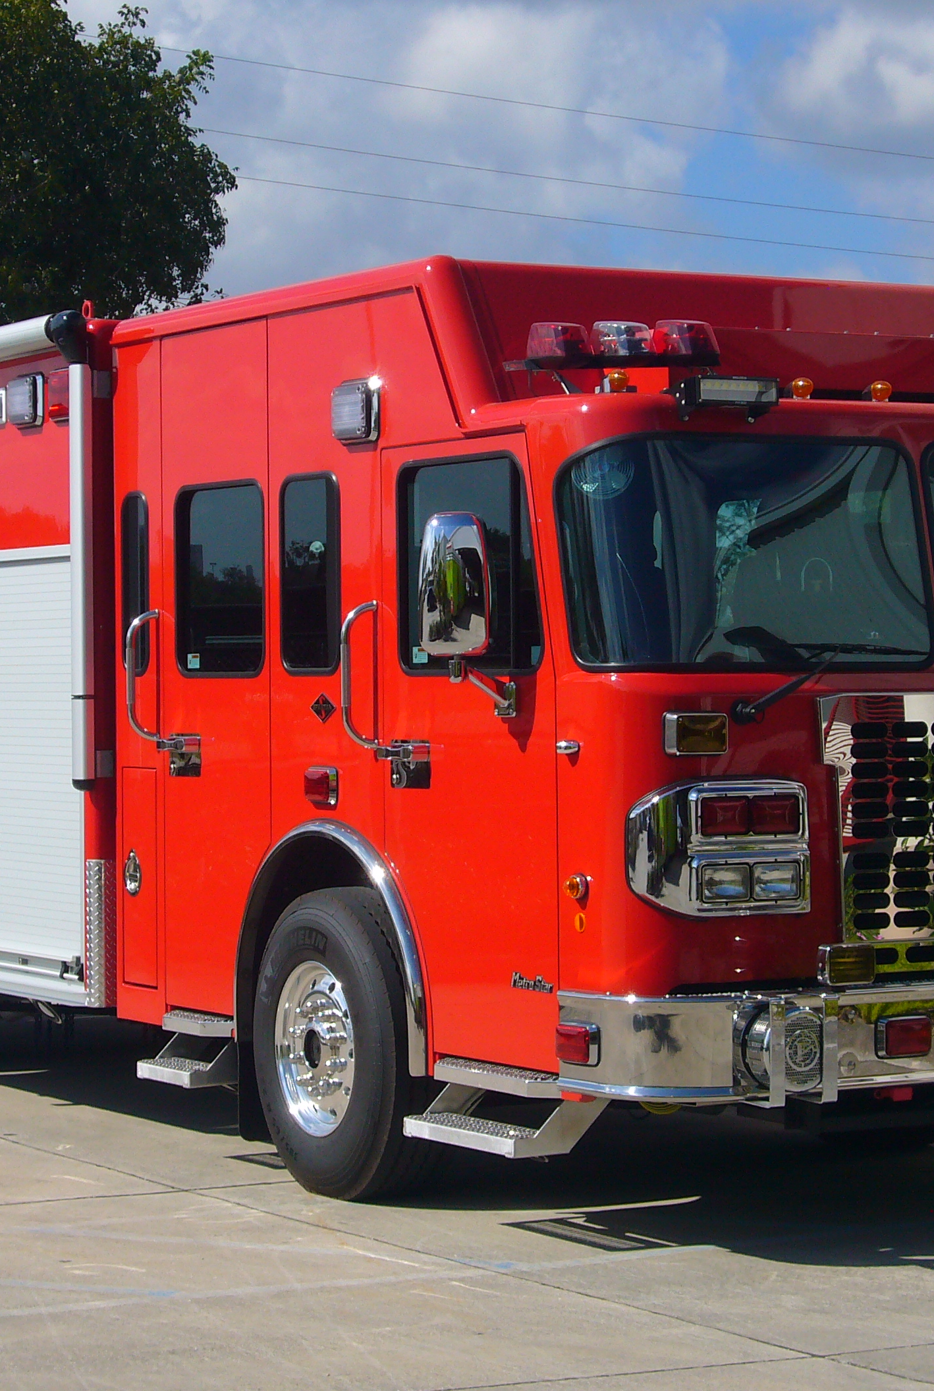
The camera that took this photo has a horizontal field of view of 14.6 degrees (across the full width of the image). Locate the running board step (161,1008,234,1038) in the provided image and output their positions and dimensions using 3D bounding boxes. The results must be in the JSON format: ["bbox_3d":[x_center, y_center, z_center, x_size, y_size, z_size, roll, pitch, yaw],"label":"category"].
[{"bbox_3d":[-0.923,1.212,13.349,0.225,0.046,0.427,-1,0,-30],"label":"running board step"}]

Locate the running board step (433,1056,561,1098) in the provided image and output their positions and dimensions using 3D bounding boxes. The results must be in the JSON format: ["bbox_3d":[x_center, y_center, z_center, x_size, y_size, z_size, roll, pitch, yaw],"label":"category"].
[{"bbox_3d":[0.157,1.216,11.491,0.225,0.046,0.670,-1,0,-30],"label":"running board step"}]

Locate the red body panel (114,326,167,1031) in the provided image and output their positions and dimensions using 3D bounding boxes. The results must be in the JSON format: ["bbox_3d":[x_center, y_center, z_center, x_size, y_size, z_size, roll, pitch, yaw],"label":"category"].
[{"bbox_3d":[-1.180,-0.058,13.644,0.090,2.560,0.440,-1,0,-30],"label":"red body panel"}]

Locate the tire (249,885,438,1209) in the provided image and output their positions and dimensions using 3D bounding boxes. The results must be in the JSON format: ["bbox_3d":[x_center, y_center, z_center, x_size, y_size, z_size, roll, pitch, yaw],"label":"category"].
[{"bbox_3d":[-0.410,1.189,12.415,0.290,1.050,1.050,-1,0,-30],"label":"tire"}]

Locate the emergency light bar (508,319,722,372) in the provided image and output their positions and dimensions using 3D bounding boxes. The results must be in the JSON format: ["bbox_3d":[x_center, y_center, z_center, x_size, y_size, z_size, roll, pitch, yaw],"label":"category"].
[{"bbox_3d":[0.482,-1.090,11.330,0.610,0.155,0.220,0,0,0],"label":"emergency light bar"}]

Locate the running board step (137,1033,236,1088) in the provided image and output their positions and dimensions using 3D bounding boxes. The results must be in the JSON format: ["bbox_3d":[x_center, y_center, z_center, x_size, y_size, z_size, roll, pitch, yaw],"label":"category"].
[{"bbox_3d":[-0.952,1.315,13.236,0.330,0.165,0.430,-1,0,-30],"label":"running board step"}]

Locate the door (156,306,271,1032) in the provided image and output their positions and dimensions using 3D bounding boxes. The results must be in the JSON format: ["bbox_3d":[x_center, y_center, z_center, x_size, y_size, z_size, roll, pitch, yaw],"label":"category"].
[{"bbox_3d":[-0.860,-0.090,12.917,0.090,2.430,0.857,-1,0,-30],"label":"door"}]

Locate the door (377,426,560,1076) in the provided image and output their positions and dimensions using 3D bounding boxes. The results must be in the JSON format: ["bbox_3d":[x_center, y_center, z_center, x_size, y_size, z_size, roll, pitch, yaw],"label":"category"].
[{"bbox_3d":[0.038,0.168,11.553,0.090,1.963,1.080,-1,0,-30],"label":"door"}]

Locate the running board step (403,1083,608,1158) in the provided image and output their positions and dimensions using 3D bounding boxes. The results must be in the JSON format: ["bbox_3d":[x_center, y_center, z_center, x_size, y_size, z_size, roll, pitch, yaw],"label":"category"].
[{"bbox_3d":[0.118,1.318,11.405,0.340,0.163,0.680,-1,0,-30],"label":"running board step"}]

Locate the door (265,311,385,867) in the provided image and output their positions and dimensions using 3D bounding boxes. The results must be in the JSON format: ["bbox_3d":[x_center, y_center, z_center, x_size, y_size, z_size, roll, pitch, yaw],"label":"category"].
[{"bbox_3d":[-0.448,-0.375,12.202,0.090,1.864,0.816,-1,0,-30],"label":"door"}]

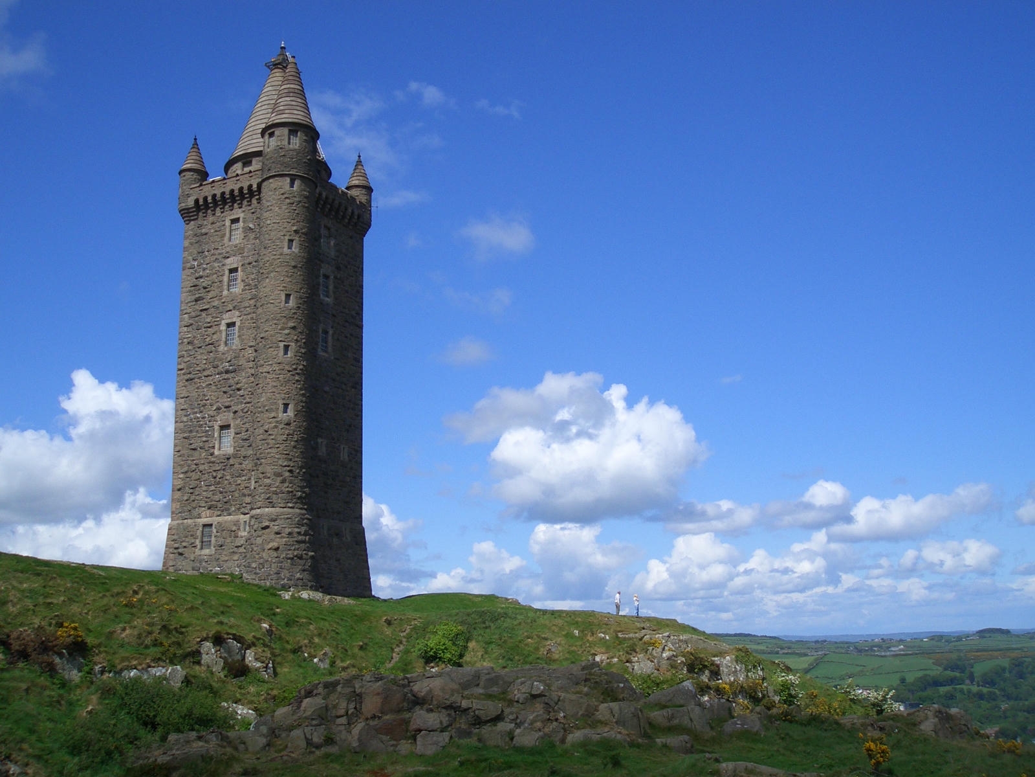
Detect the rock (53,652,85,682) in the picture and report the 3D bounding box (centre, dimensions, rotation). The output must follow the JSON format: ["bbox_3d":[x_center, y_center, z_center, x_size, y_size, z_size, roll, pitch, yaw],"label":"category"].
[{"bbox_3d":[-14.041,8.724,33.710,1.006,0.956,0.755,4,-14,-22],"label":"rock"}]

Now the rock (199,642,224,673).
[{"bbox_3d":[-10.012,8.784,35.167,0.815,1.051,0.611,2,-14,-15],"label":"rock"}]

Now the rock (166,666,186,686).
[{"bbox_3d":[-10.340,8.700,32.578,0.634,0.634,0.475,3,-14,-17],"label":"rock"}]

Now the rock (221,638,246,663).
[{"bbox_3d":[-9.441,8.690,35.703,0.827,0.827,0.620,2,-14,-14],"label":"rock"}]

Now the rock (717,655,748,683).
[{"bbox_3d":[7.206,9.369,35.995,1.021,0.967,0.766,-4,-14,10],"label":"rock"}]

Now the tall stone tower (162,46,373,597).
[{"bbox_3d":[-16.689,-6.046,74.558,11.040,40.800,11.040,-8,-15,26],"label":"tall stone tower"}]

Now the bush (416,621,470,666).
[{"bbox_3d":[-2.469,8.420,35.527,1.738,1.474,1.651,-1,-13,-4],"label":"bush"}]

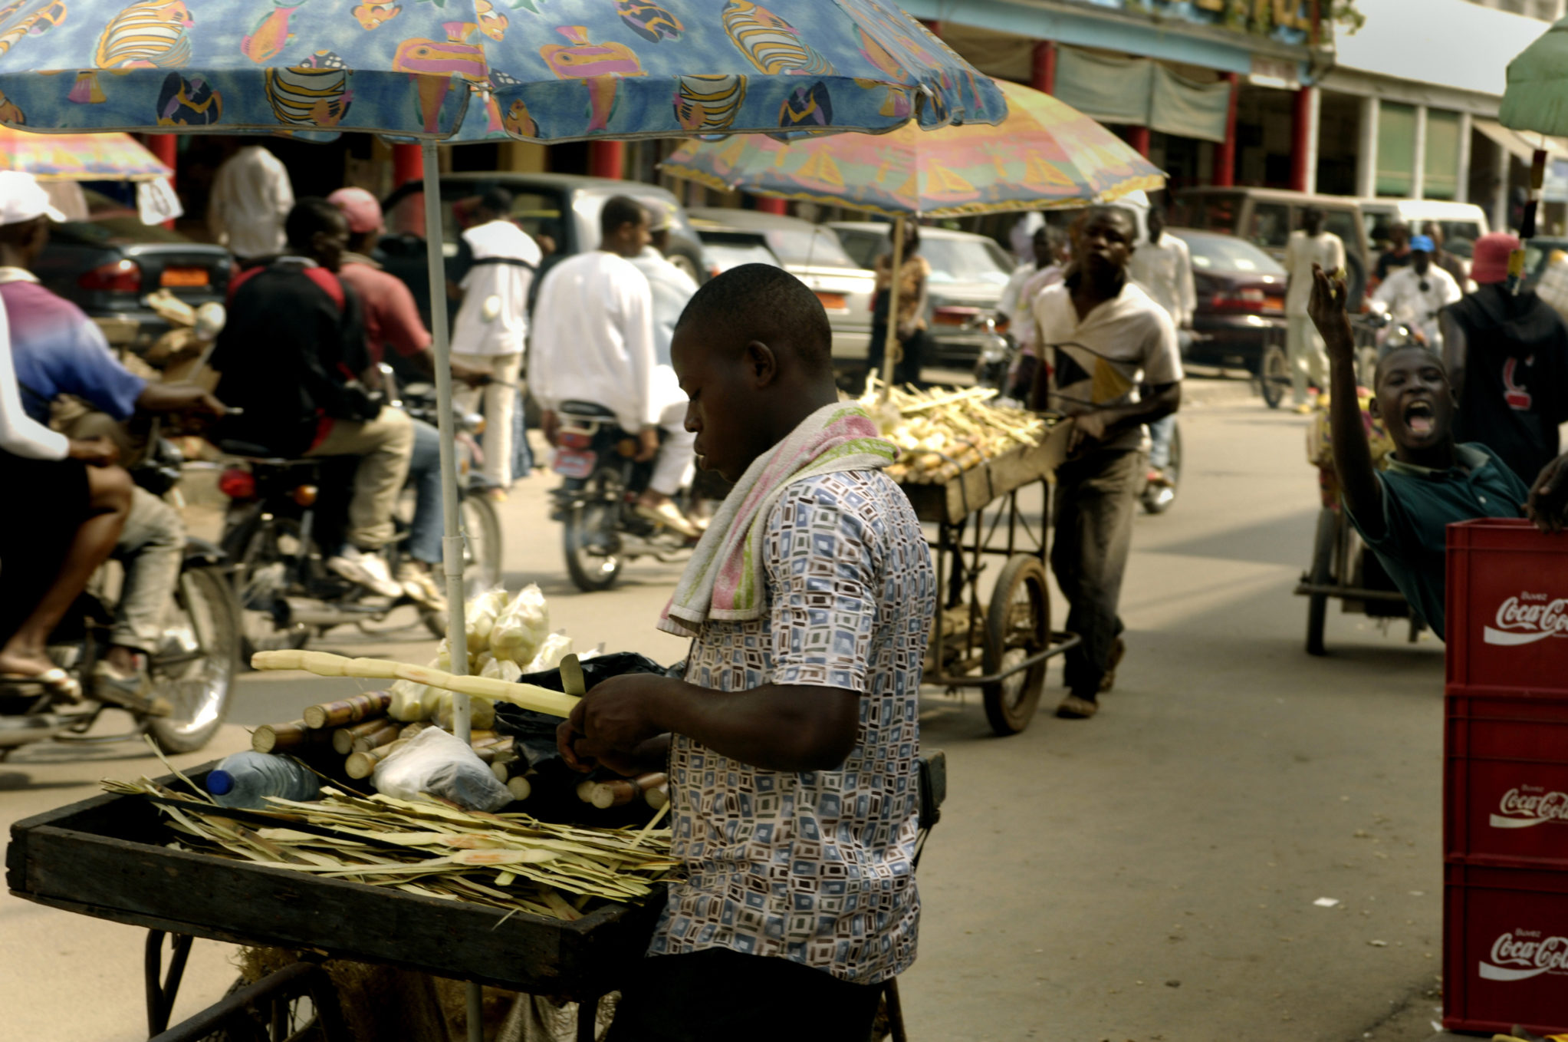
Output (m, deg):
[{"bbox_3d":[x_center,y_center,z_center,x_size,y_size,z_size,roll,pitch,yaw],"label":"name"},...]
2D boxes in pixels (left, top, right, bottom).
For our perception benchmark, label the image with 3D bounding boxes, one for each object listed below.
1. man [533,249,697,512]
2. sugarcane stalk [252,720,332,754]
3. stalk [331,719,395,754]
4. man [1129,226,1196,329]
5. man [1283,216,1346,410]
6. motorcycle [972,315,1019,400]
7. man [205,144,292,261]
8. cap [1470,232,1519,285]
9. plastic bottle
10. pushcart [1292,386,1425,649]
[{"bbox_3d":[-0.693,-0.662,16.600,0.540,1.360,0.680,3,5,23],"label":"man"},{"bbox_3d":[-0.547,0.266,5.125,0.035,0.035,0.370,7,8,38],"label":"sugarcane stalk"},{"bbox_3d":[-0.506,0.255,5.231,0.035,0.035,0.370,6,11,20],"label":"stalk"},{"bbox_3d":[2.046,-0.961,21.400,0.520,1.400,0.650,3,5,25],"label":"man"},{"bbox_3d":[4.430,-1.765,32.700,0.500,1.700,0.400,4,5,20],"label":"man"},{"bbox_3d":[1.425,-0.721,23.395,0.740,1.080,1.950,4,5,18],"label":"motorcycle"},{"bbox_3d":[-3.340,-1.750,24.600,0.540,1.700,0.360,2,4,-4],"label":"man"},{"bbox_3d":[2.670,-0.982,14.700,0.190,0.190,0.230,1,5,5],"label":"cap"},{"bbox_3d":[-0.672,0.335,5.005,0.082,0.082,0.260,1,-3,15],"label":"plastic bottle"},{"bbox_3d":[2.500,-0.010,15.300,1.000,1.060,1.400,4,4,10],"label":"pushcart"}]

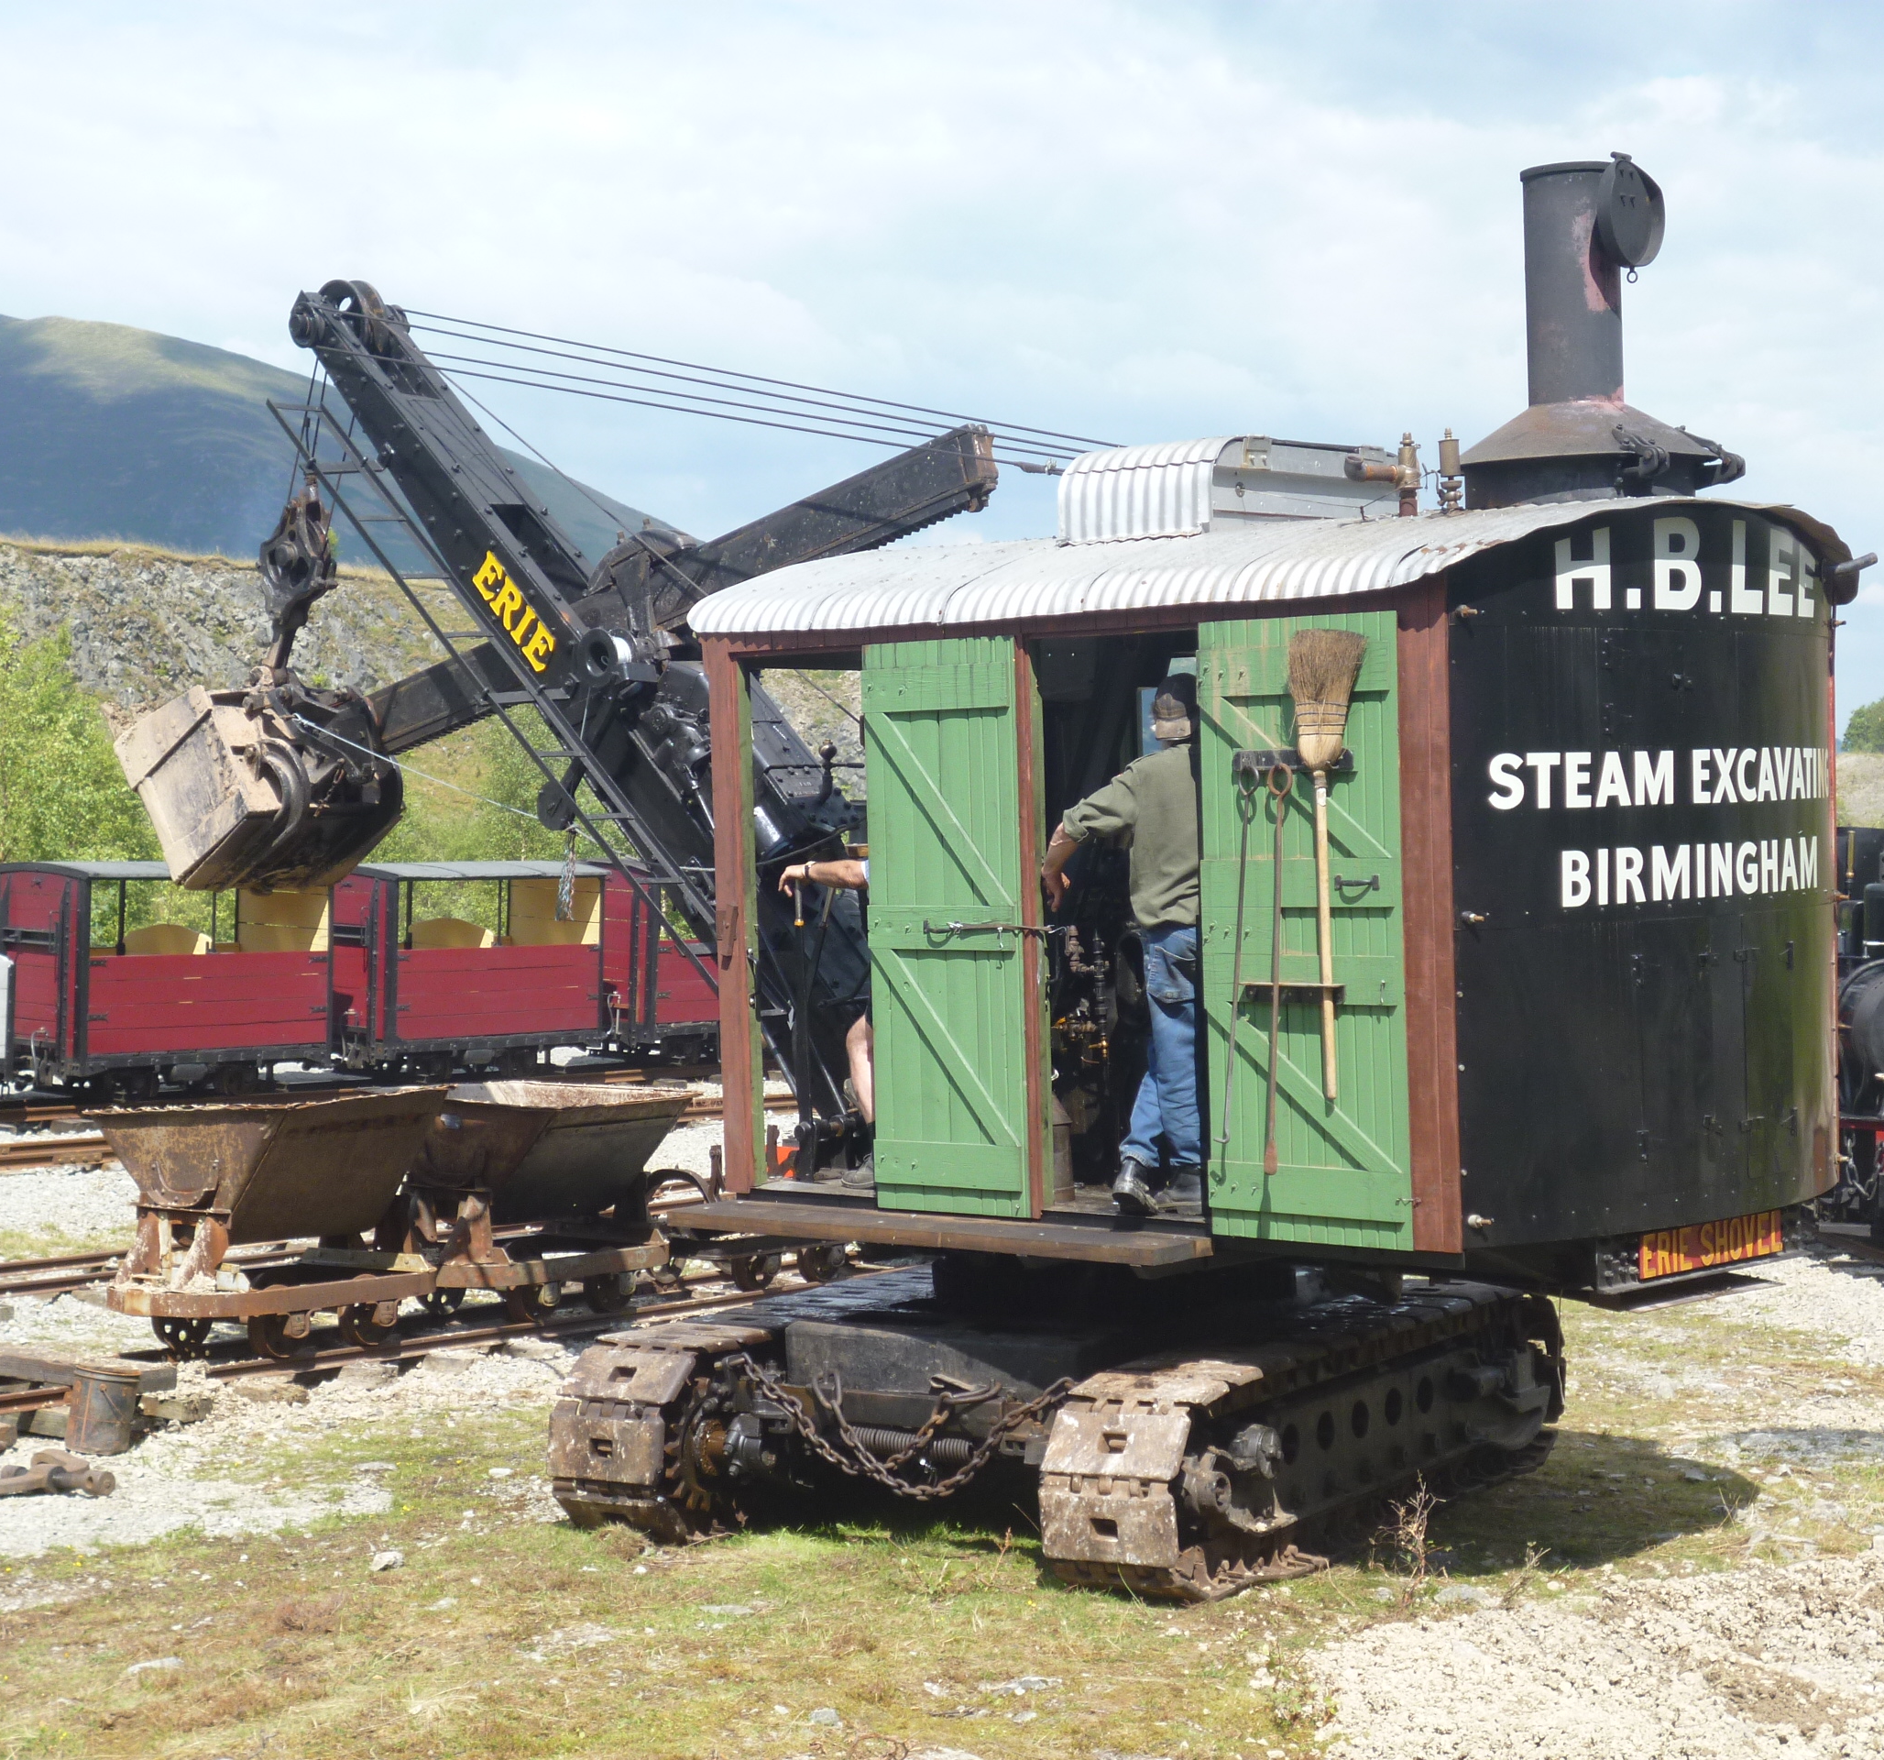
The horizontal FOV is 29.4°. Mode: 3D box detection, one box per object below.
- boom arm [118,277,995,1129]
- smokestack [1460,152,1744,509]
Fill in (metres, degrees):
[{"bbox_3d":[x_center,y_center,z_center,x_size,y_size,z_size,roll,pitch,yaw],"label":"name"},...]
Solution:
[{"bbox_3d":[-1.713,-0.872,15.432,5.250,3.750,1.000,0,1,44],"label":"boom arm"},{"bbox_3d":[2.125,-1.774,11.650,0.870,1.160,0.860,-2,1,0],"label":"smokestack"}]

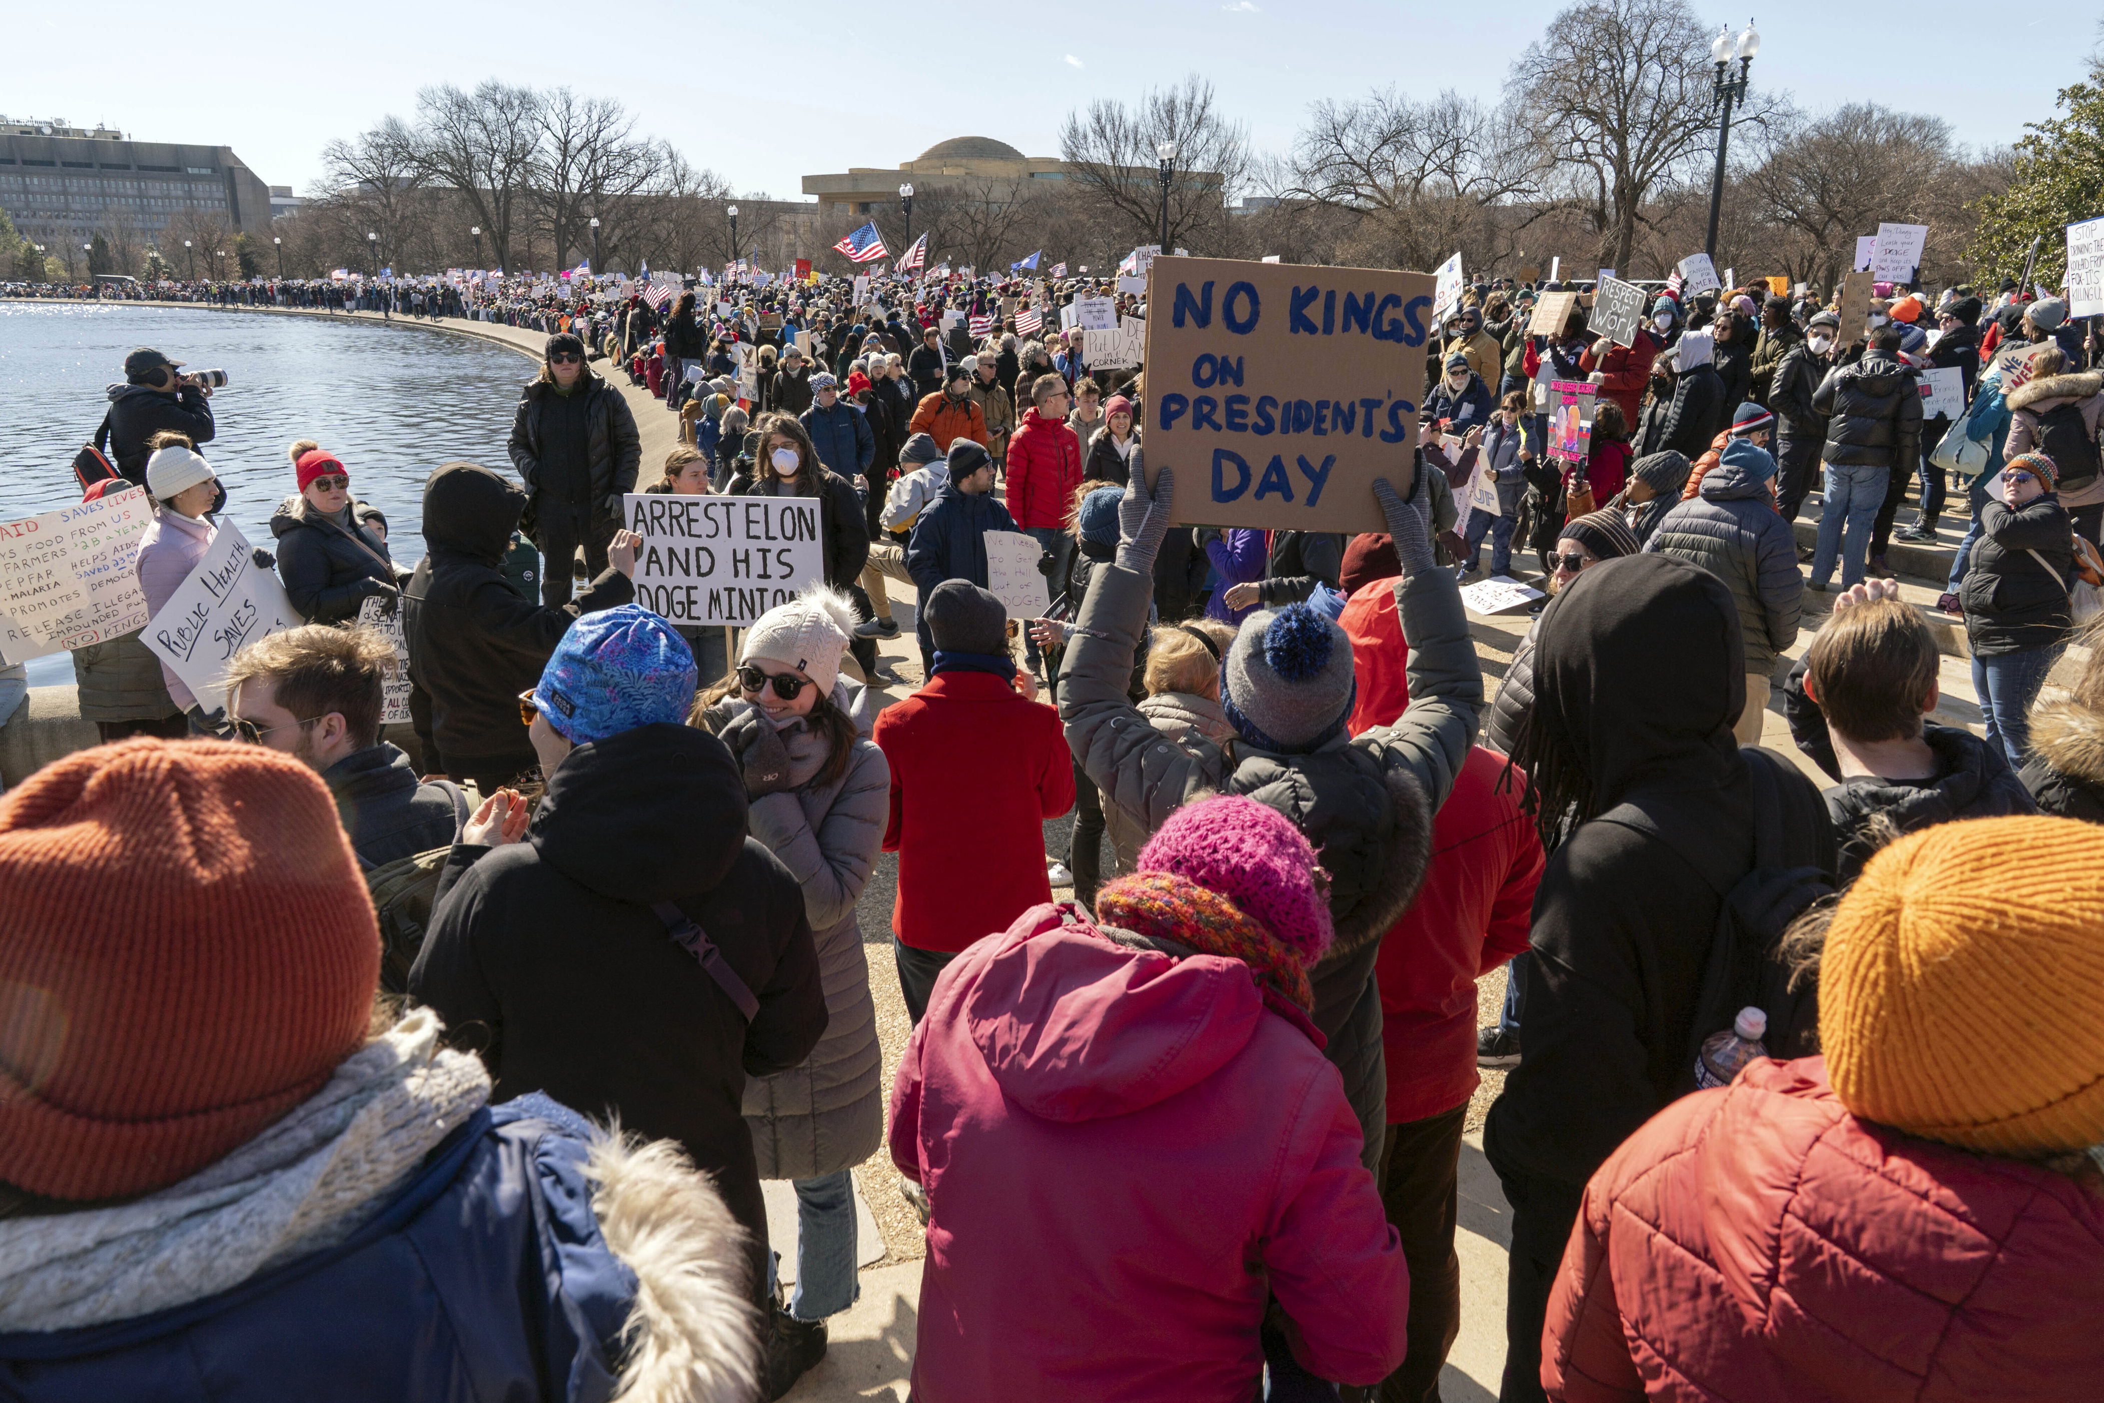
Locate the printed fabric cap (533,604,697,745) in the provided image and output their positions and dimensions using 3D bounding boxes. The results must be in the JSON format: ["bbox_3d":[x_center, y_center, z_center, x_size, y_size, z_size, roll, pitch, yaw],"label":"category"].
[{"bbox_3d":[-0.662,-0.038,2.135,0.235,0.195,0.200,12,20,33],"label":"printed fabric cap"}]

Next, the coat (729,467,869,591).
[{"bbox_3d":[-1.036,-0.553,5.800,0.600,0.800,0.400,2,17,7],"label":"coat"}]

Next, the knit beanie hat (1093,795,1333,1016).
[{"bbox_3d":[0.230,0.262,1.880,0.260,0.250,0.280,13,-9,35],"label":"knit beanie hat"}]

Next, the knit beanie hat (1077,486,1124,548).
[{"bbox_3d":[0.198,-0.624,4.750,0.200,0.210,0.230,-9,20,-29],"label":"knit beanie hat"}]

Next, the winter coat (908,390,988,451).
[{"bbox_3d":[-0.740,-1.825,10.108,0.580,0.780,0.380,-10,19,-29],"label":"winter coat"}]

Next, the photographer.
[{"bbox_3d":[-4.634,-1.053,7.300,0.560,1.660,0.500,-9,19,-29],"label":"photographer"}]

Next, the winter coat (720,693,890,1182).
[{"bbox_3d":[-0.501,0.474,2.759,0.460,0.980,0.380,8,19,24],"label":"winter coat"}]

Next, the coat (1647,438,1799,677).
[{"bbox_3d":[2.546,-0.473,5.345,0.570,0.820,0.410,14,22,38],"label":"coat"}]

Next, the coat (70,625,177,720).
[{"bbox_3d":[-3.629,-0.292,5.505,0.480,0.780,0.350,-4,17,-11],"label":"coat"}]

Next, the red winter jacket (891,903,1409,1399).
[{"bbox_3d":[0.143,0.662,2.127,0.660,0.770,0.480,7,18,21],"label":"red winter jacket"}]

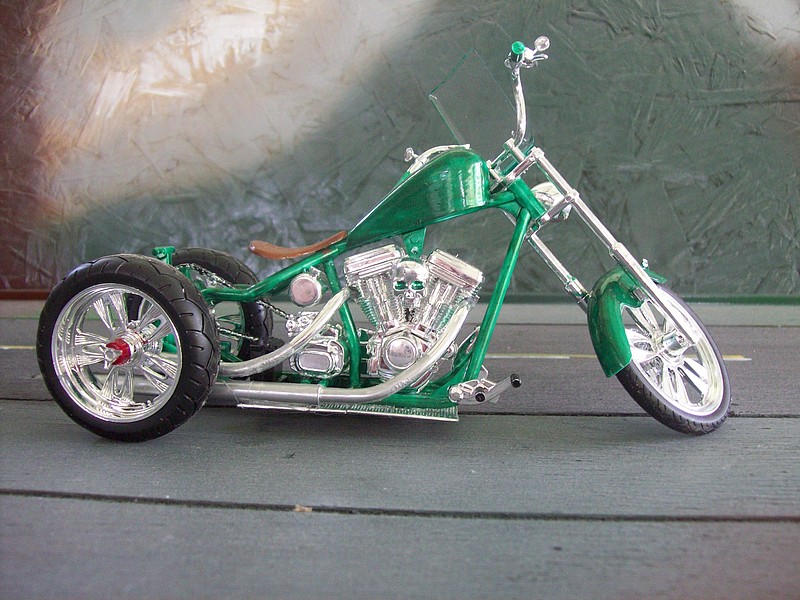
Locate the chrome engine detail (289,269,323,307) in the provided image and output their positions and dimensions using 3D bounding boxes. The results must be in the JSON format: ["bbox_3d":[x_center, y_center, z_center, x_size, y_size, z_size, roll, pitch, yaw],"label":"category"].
[{"bbox_3d":[-0.029,-0.004,0.259,0.010,0.012,0.007,1,7,10],"label":"chrome engine detail"}]

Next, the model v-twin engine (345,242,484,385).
[{"bbox_3d":[0.004,0.005,0.257,0.043,0.044,0.028,1,7,10],"label":"model v-twin engine"}]

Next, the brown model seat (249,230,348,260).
[{"bbox_3d":[-0.032,-0.017,0.264,0.032,0.008,0.020,1,7,10],"label":"brown model seat"}]

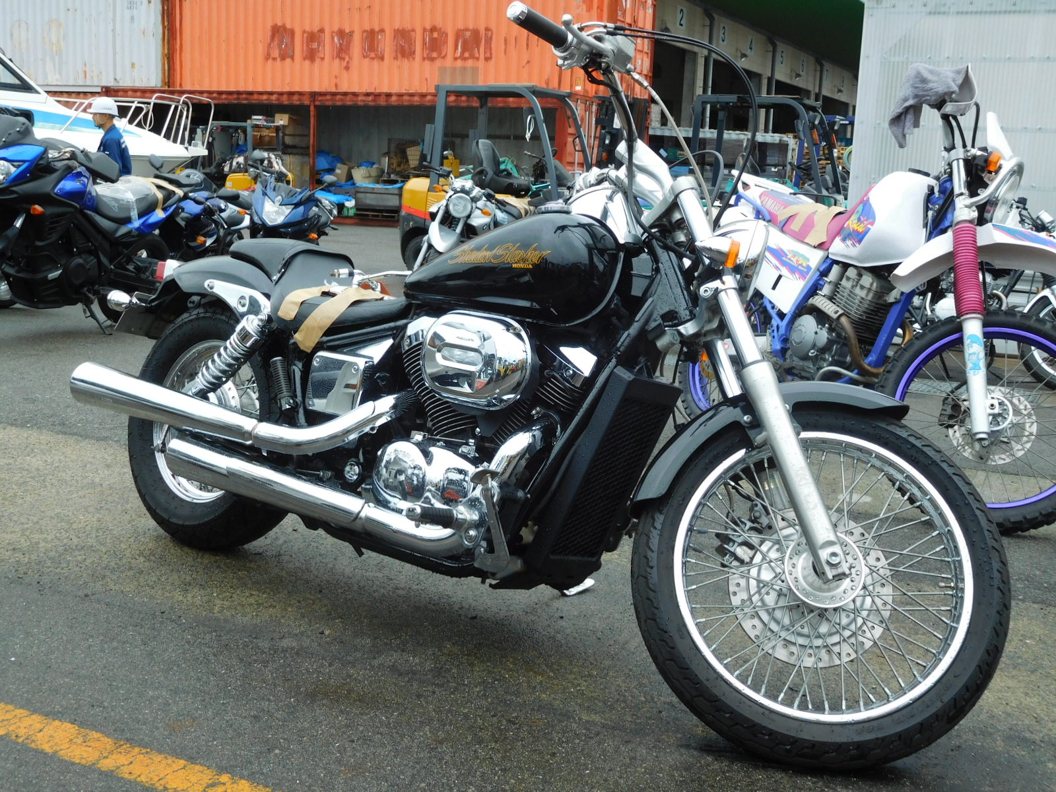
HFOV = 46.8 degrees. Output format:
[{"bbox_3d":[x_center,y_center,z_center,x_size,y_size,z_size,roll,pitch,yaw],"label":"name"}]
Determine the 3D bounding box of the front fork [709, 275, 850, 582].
[{"bbox_3d":[0.448,0.086,2.237,0.080,0.586,0.290,-14,-22,-3],"label":"front fork"}]

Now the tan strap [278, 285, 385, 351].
[{"bbox_3d":[-0.434,-0.181,2.818,0.250,0.185,0.240,10,0,37],"label":"tan strap"}]

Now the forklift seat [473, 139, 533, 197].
[{"bbox_3d":[-0.292,-2.552,13.700,0.600,0.640,0.520,8,11,27],"label":"forklift seat"}]

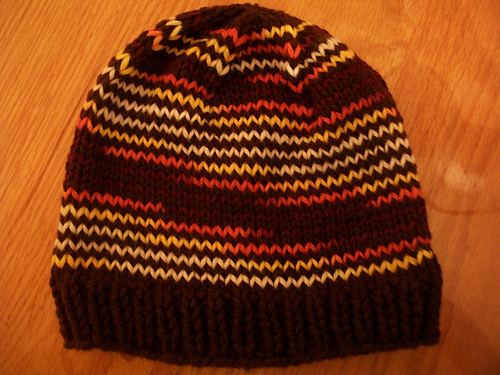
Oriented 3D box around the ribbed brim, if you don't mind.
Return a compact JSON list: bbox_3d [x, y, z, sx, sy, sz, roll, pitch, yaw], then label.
[{"bbox_3d":[-0.002,0.066,0.249,0.215,0.028,0.056,0,72,0],"label":"ribbed brim"}]

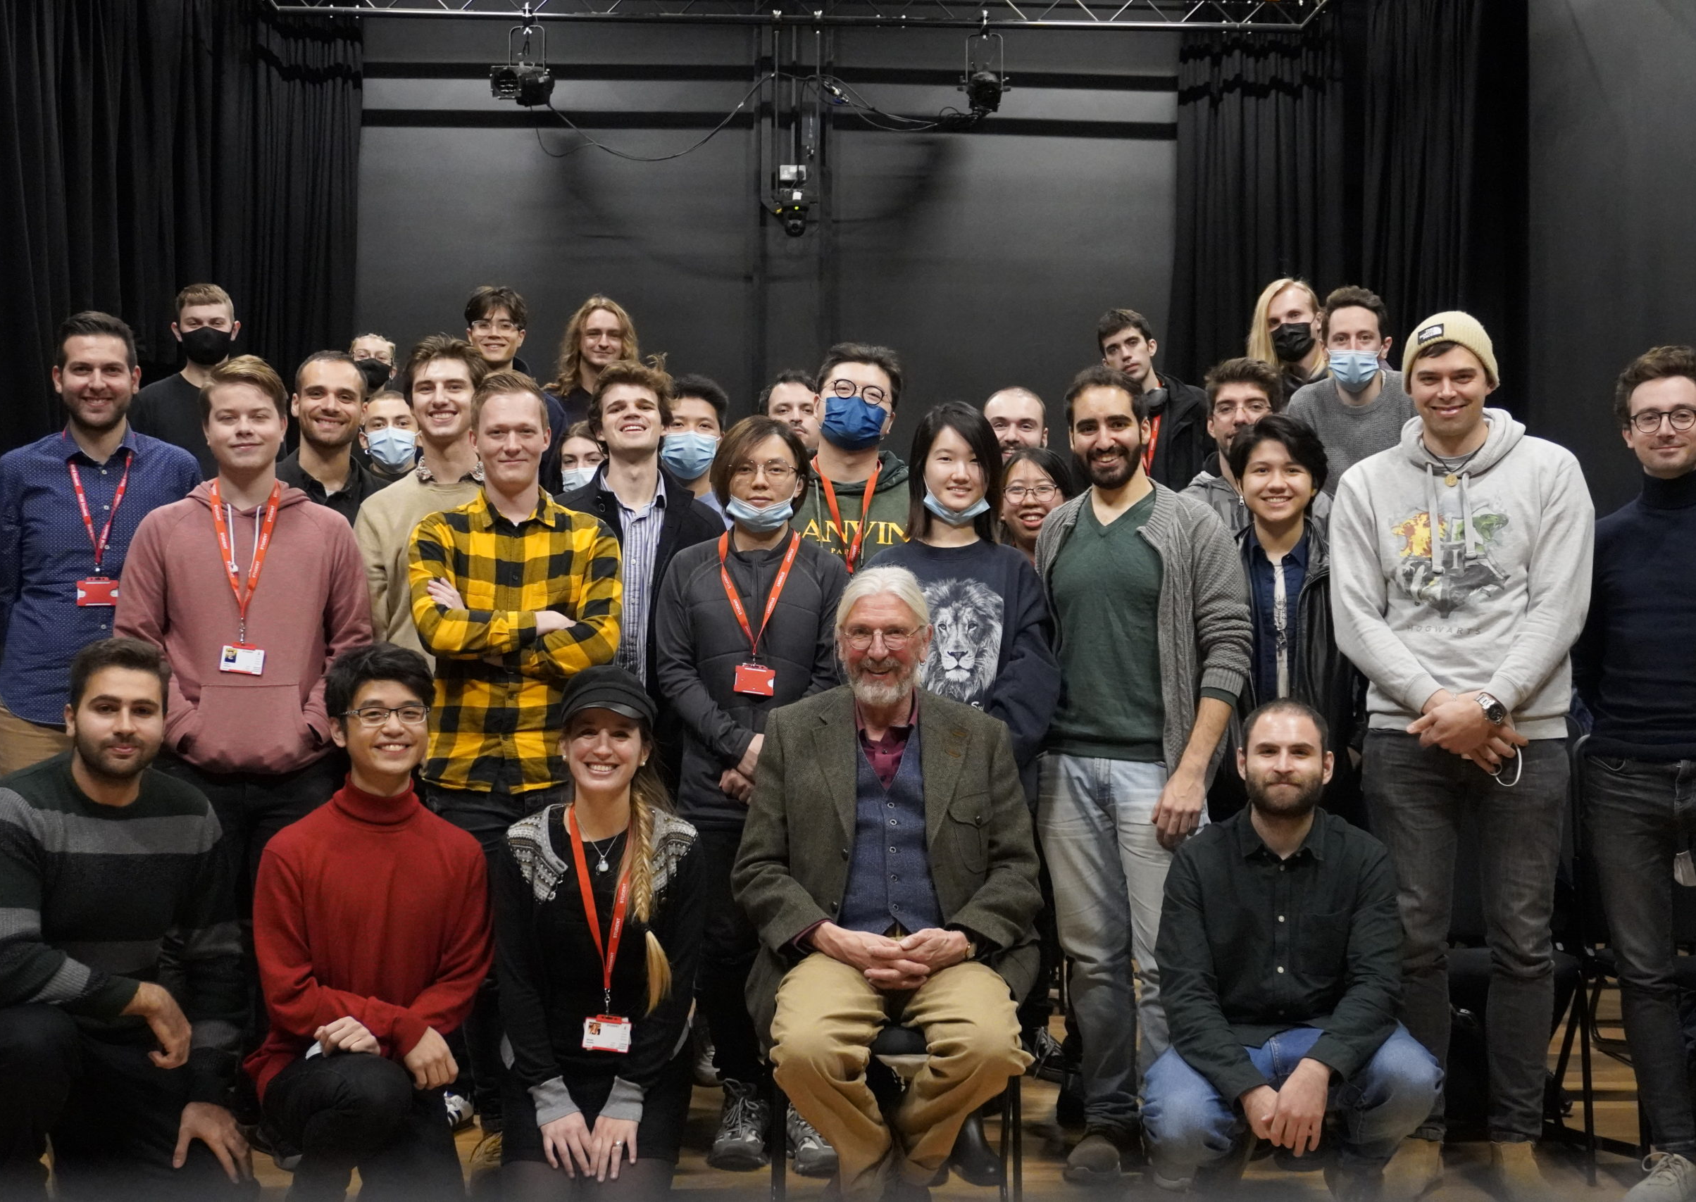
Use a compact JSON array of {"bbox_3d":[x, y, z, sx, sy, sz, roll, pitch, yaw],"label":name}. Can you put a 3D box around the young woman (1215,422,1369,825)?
[{"bbox_3d":[0.991,0.401,4.600,0.450,1.658,0.320,0,0,12],"label":"young woman"}]

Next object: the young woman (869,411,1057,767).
[{"bbox_3d":[0.235,0.427,4.340,0.460,1.712,0.310,0,-1,3],"label":"young woman"}]

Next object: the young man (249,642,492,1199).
[{"bbox_3d":[-0.863,0.673,3.613,0.470,1.196,0.730,0,-1,-13],"label":"young man"}]

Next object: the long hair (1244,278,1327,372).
[{"bbox_3d":[1.255,-0.774,5.750,0.240,0.300,0.230,-7,0,22],"label":"long hair"}]

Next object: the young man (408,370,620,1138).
[{"bbox_3d":[-0.742,0.385,4.439,0.500,1.793,0.360,0,-1,-9],"label":"young man"}]

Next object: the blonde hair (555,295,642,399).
[{"bbox_3d":[-0.768,-0.771,6.150,0.270,0.330,0.240,0,-1,-8],"label":"blonde hair"}]

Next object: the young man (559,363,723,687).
[{"bbox_3d":[-0.493,0.337,4.720,0.480,1.786,0.340,0,0,-6],"label":"young man"}]

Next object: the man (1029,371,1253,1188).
[{"bbox_3d":[0.627,0.359,4.320,0.480,1.741,0.360,0,0,18],"label":"man"}]

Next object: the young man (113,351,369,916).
[{"bbox_3d":[-1.281,0.354,4.260,0.540,1.752,0.350,0,0,-12],"label":"young man"}]

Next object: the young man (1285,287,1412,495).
[{"bbox_3d":[1.326,0.054,5.200,0.480,1.733,0.350,0,0,13],"label":"young man"}]

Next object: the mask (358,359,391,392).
[{"bbox_3d":[-1.502,-0.714,6.350,0.125,0.120,0.090,3,-9,-11],"label":"mask"}]

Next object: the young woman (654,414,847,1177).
[{"bbox_3d":[-0.219,0.435,4.420,0.460,1.695,0.330,0,-1,-3],"label":"young woman"}]

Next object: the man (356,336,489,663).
[{"bbox_3d":[-0.942,0.303,4.740,0.490,1.854,0.340,0,0,-10],"label":"man"}]

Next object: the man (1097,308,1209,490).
[{"bbox_3d":[0.867,0.020,5.800,0.490,1.740,0.340,0,0,20],"label":"man"}]

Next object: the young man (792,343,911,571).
[{"bbox_3d":[0.012,0.309,4.780,0.500,1.843,0.340,0,0,-1],"label":"young man"}]

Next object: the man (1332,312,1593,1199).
[{"bbox_3d":[1.302,0.308,4.250,0.560,1.844,0.380,0,0,19],"label":"man"}]

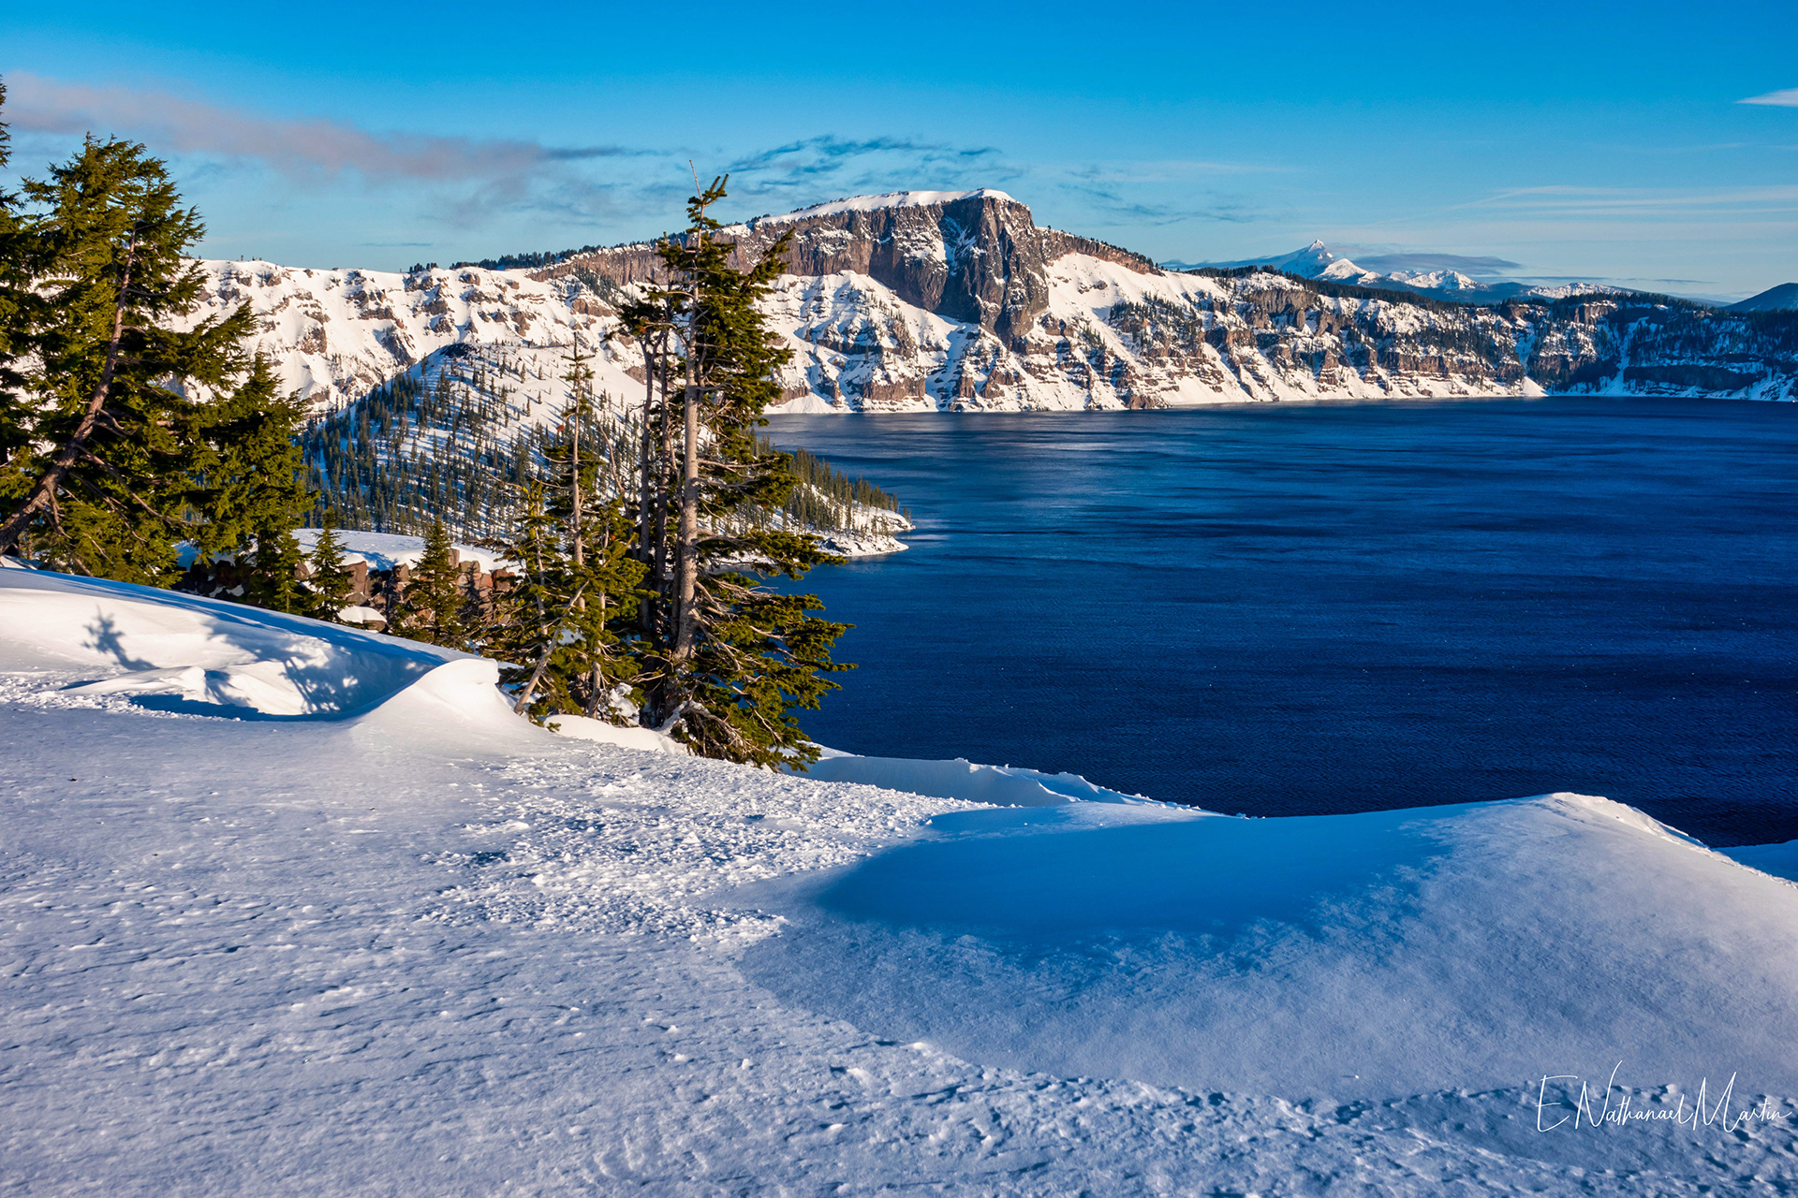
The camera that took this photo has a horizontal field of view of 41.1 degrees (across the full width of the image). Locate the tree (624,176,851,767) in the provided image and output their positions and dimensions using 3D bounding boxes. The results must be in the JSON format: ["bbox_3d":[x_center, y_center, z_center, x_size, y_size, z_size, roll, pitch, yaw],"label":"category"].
[{"bbox_3d":[-1.478,-1.130,22.030,2.100,5.350,2.000,0,7,0],"label":"tree"}]

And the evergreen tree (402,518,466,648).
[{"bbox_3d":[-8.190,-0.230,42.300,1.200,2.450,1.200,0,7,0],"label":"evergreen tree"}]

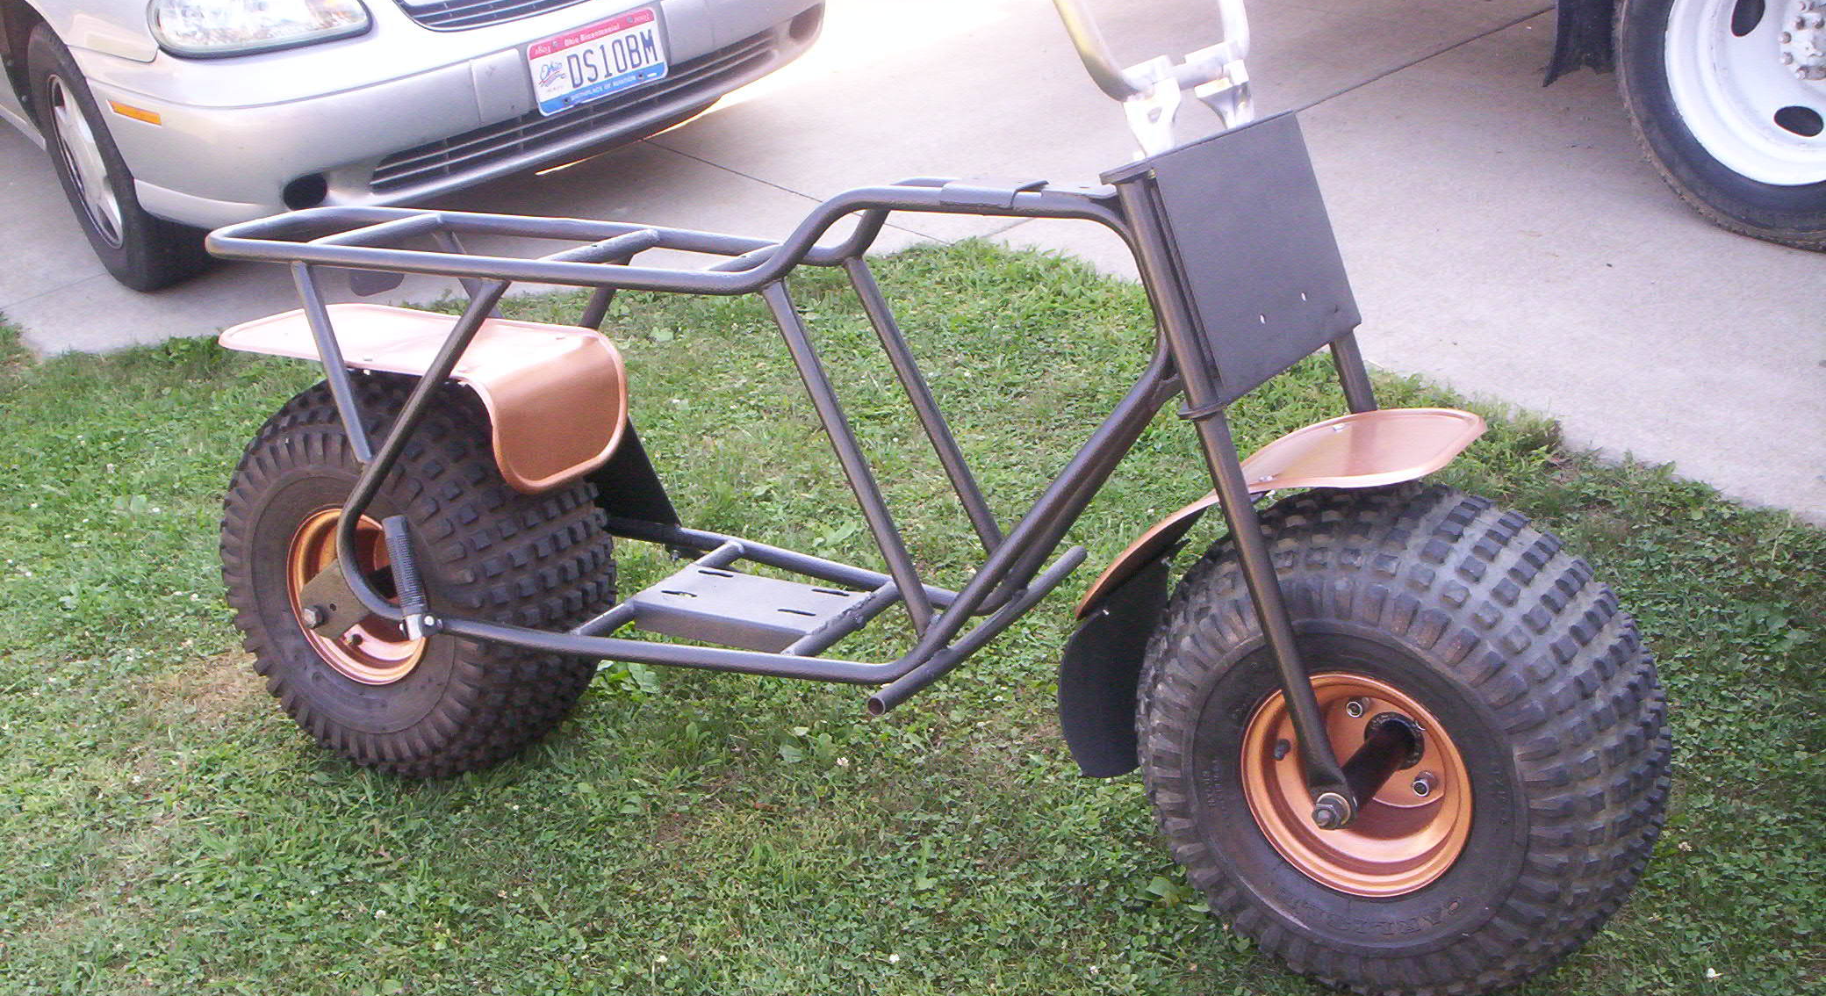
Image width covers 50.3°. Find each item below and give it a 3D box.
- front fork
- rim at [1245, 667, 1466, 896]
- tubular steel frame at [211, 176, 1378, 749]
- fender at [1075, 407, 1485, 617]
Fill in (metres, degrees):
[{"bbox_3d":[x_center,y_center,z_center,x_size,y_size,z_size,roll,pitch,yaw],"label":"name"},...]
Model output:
[{"bbox_3d":[0.394,-0.036,1.977,0.100,0.685,0.360,-13,9,38],"label":"front fork"},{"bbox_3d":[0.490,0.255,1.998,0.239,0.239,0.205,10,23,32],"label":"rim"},{"bbox_3d":[-0.269,-0.114,2.273,1.275,0.570,0.480,8,21,28],"label":"tubular steel frame"},{"bbox_3d":[0.389,0.019,2.002,0.390,0.220,0.240,10,23,32],"label":"fender"}]

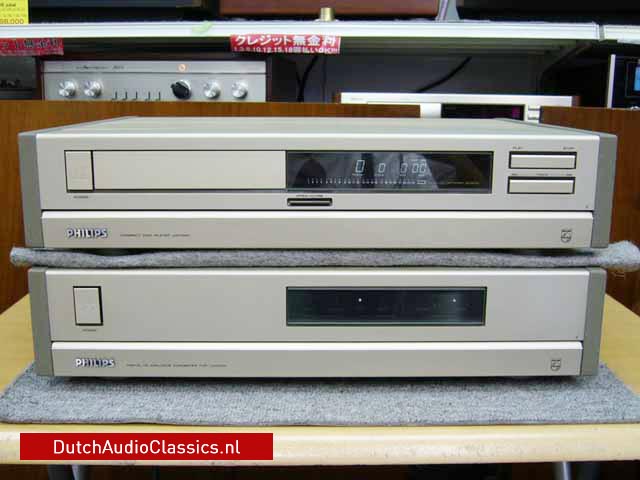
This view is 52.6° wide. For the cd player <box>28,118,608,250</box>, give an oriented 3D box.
[{"bbox_3d":[-0.002,-0.067,0.637,0.448,0.092,0.302,0,13,-1],"label":"cd player"}]

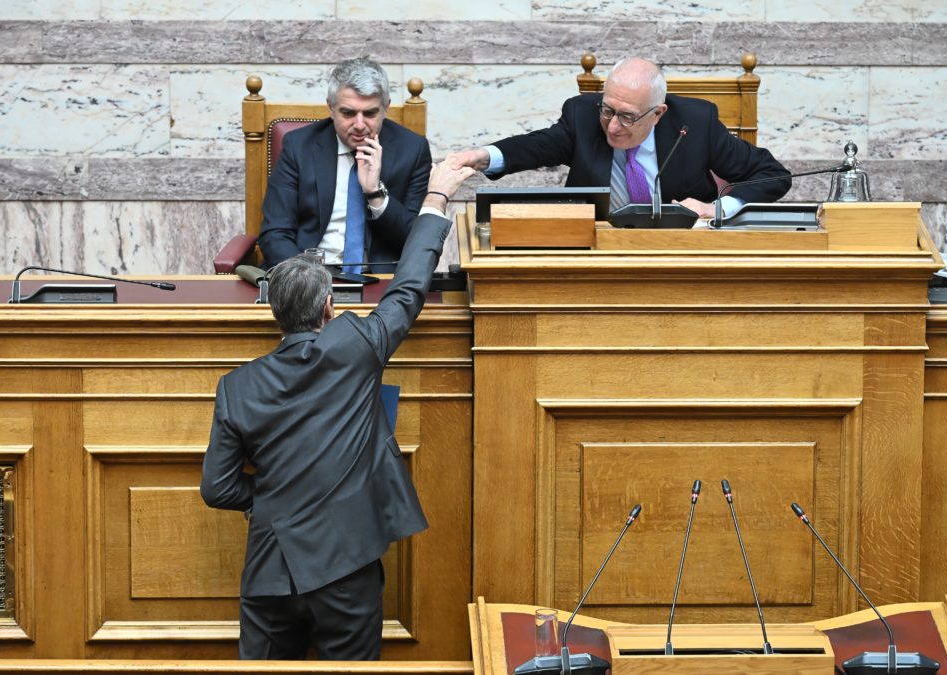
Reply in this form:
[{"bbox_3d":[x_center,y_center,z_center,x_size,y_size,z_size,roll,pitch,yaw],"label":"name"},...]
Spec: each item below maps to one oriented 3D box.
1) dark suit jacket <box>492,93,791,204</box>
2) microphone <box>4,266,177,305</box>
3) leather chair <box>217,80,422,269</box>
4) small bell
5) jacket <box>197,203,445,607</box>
[{"bbox_3d":[0.482,-0.433,16.265,0.840,0.550,0.500,1,14,4],"label":"dark suit jacket"},{"bbox_3d":[-1.070,-0.146,15.800,0.460,0.120,0.140,0,13,-1],"label":"microphone"},{"bbox_3d":[-0.423,-0.134,16.497,0.640,1.180,0.640,1,13,3],"label":"leather chair"},{"bbox_3d":[1.069,-0.468,15.950,0.128,0.185,0.128,0,13,-1],"label":"small bell"},{"bbox_3d":[-0.408,0.185,15.500,0.610,0.950,0.500,4,14,16],"label":"jacket"}]

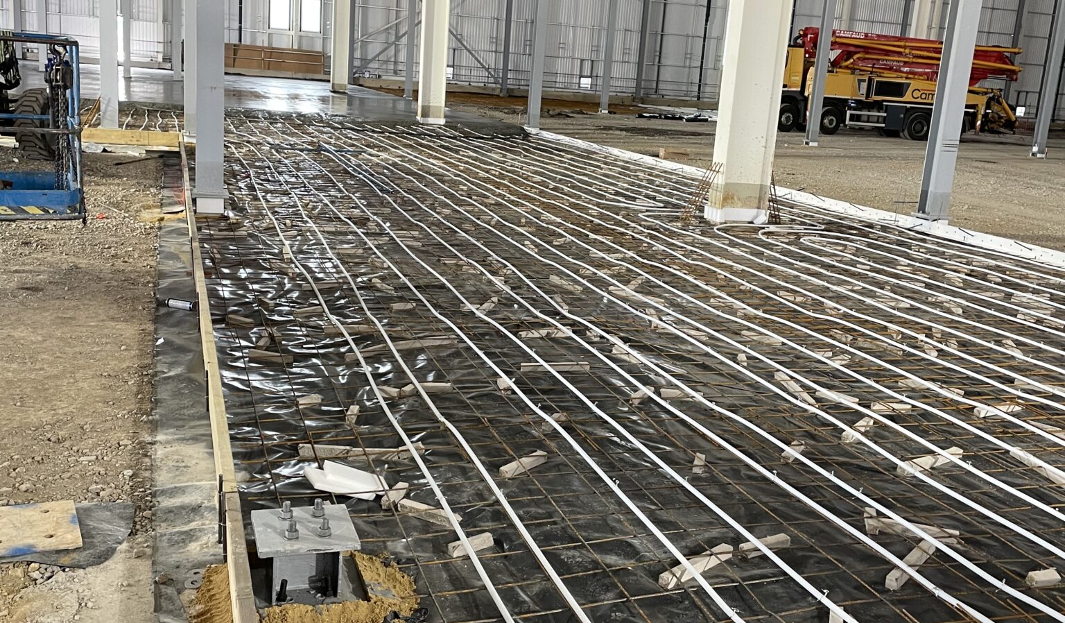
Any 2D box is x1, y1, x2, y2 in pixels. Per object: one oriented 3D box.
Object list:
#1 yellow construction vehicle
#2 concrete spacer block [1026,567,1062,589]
[{"bbox_3d":[13.913,-8.998,42.422,11.600,3.920,2.550,1,13,-11],"label":"yellow construction vehicle"},{"bbox_3d":[1.778,0.928,3.704,0.098,0.034,0.040,1,13,-8],"label":"concrete spacer block"}]

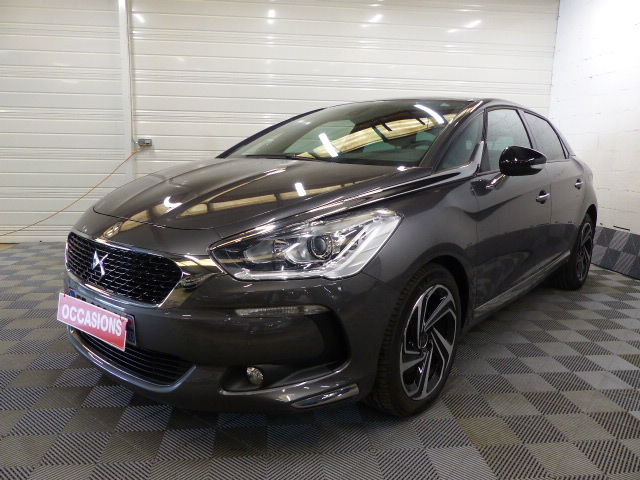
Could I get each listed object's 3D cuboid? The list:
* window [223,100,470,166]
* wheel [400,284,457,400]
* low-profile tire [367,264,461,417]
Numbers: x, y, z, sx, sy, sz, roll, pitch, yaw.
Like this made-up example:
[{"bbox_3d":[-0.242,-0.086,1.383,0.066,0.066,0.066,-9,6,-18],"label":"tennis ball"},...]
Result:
[{"bbox_3d":[0.184,-0.656,2.870,1.380,0.160,0.980,9,38,40],"label":"window"},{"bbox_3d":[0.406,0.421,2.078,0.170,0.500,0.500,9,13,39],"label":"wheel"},{"bbox_3d":[0.387,0.418,2.094,0.240,0.670,0.670,9,13,39],"label":"low-profile tire"}]

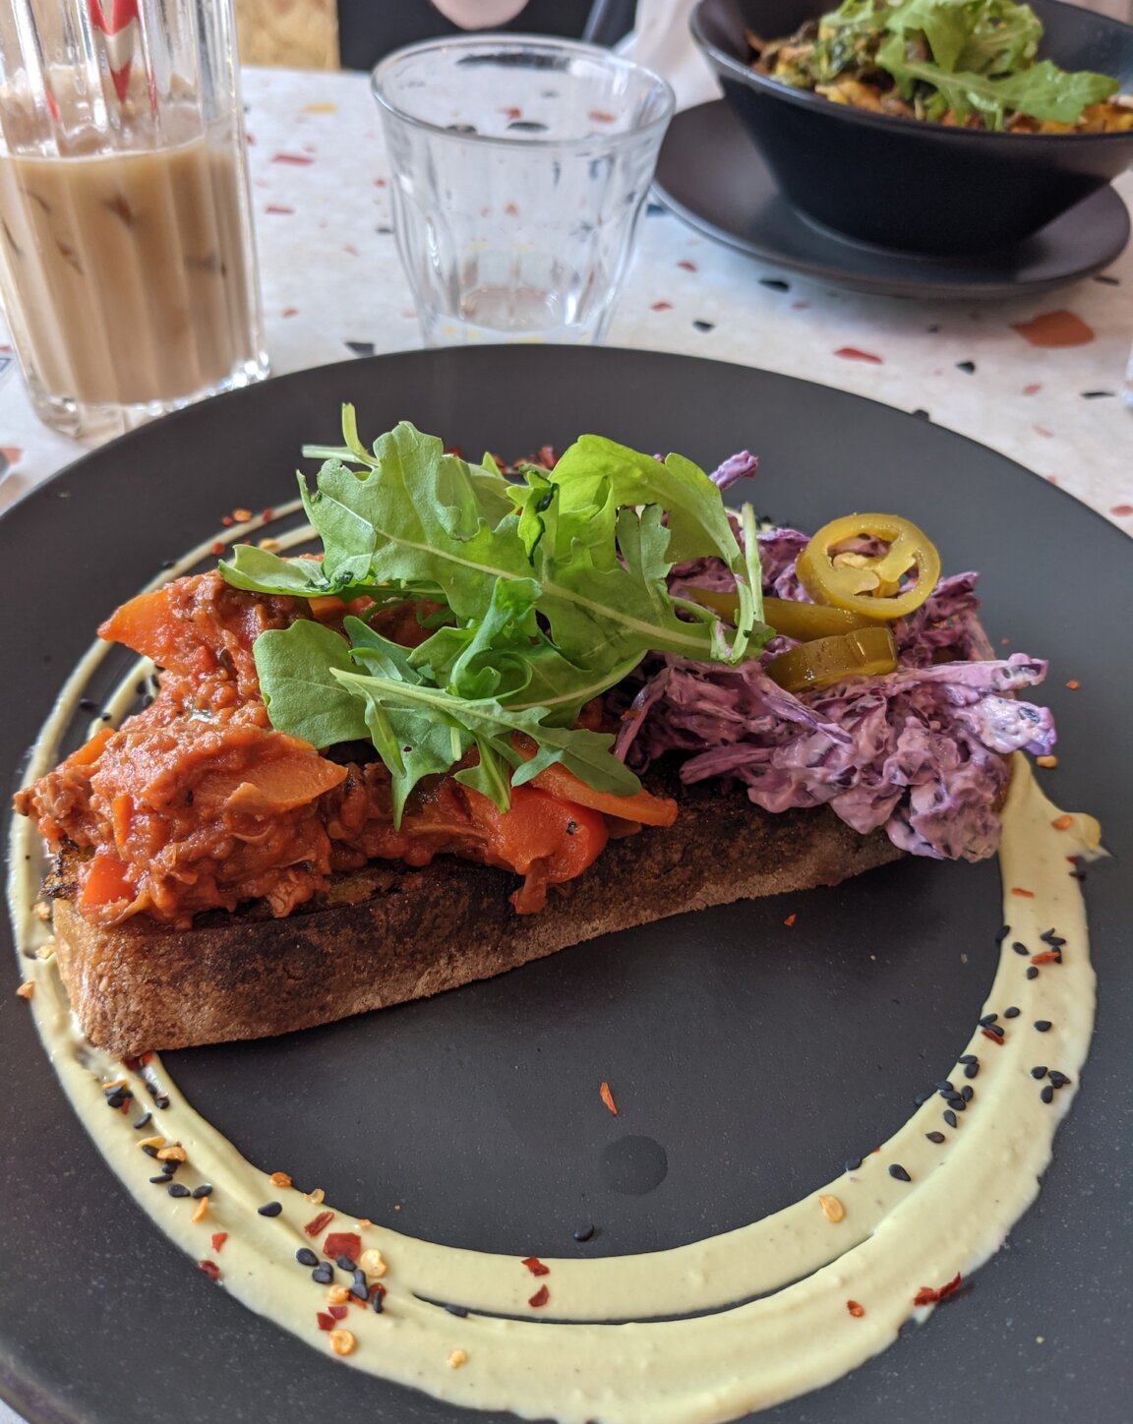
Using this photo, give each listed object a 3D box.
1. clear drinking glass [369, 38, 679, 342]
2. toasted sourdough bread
[{"bbox_3d":[-0.014,-0.137,0.341,0.081,0.081,0.081,6,46,0],"label":"clear drinking glass"},{"bbox_3d":[0.000,0.004,0.228,0.182,0.029,0.081,-9,48,-14],"label":"toasted sourdough bread"}]

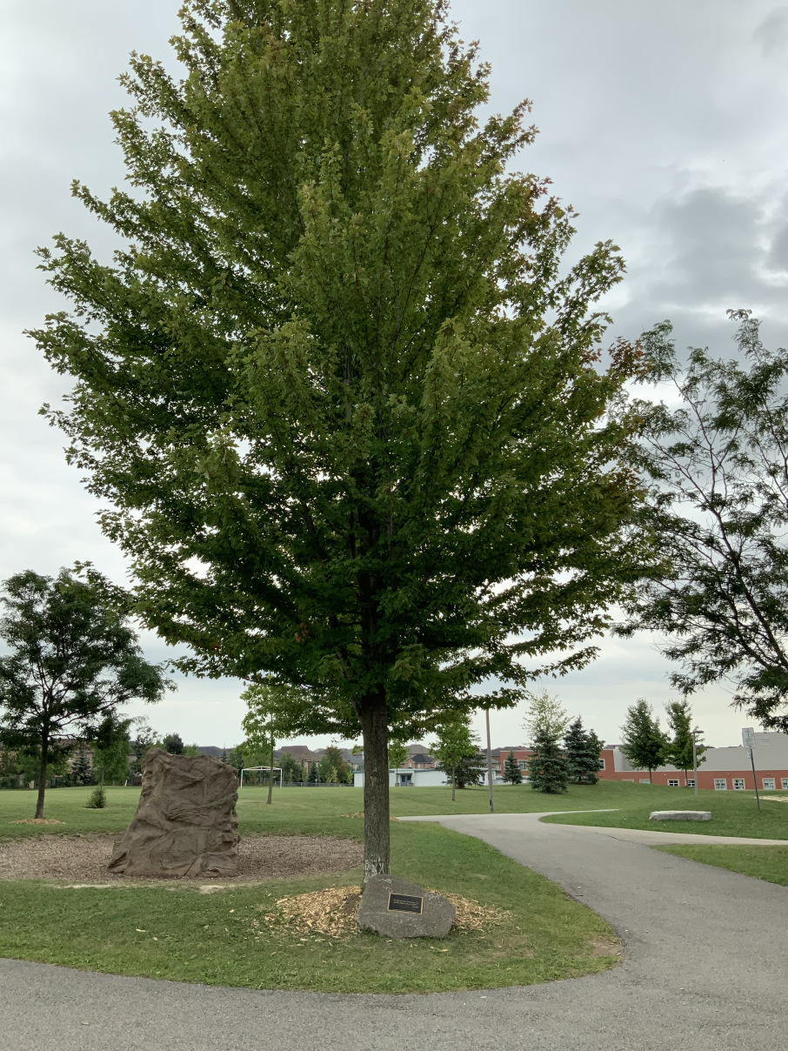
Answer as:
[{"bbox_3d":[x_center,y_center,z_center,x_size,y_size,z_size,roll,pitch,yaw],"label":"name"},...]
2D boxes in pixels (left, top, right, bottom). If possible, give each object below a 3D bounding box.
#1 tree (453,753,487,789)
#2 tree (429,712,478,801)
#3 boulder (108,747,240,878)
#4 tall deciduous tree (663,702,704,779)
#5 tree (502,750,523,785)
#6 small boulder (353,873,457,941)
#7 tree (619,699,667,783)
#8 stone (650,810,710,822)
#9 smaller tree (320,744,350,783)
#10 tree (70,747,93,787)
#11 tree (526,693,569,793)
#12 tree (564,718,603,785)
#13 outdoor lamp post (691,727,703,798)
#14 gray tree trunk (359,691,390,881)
[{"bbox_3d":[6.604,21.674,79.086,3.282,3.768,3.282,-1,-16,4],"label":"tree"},{"bbox_3d":[3.124,11.836,45.496,2.517,4.569,2.517,-1,-16,4],"label":"tree"},{"bbox_3d":[-3.459,4.446,13.864,2.041,1.861,1.450,1,-16,-3],"label":"boulder"},{"bbox_3d":[26.253,19.629,79.663,3.778,7.570,3.778,-5,-16,17],"label":"tall deciduous tree"},{"bbox_3d":[9.883,20.192,73.270,1.593,2.862,1.593,-2,-16,7],"label":"tree"},{"bbox_3d":[0.105,3.772,8.826,0.960,0.550,0.580,0,-16,0],"label":"small boulder"},{"bbox_3d":[18.434,15.919,65.127,3.475,6.192,3.475,-4,-16,15],"label":"tree"},{"bbox_3d":[8.975,9.097,27.564,1.920,0.420,0.720,0,-16,0],"label":"stone"},{"bbox_3d":[-8.365,34.247,125.414,4.213,5.738,4.213,1,-16,-4],"label":"smaller tree"},{"bbox_3d":[-46.247,35.744,130.185,3.345,5.830,3.345,5,-17,-18],"label":"tree"},{"bbox_3d":[11.122,15.754,64.132,3.295,7.264,3.295,-3,-16,9],"label":"tree"},{"bbox_3d":[15.203,18.112,70.740,3.076,5.283,3.076,-3,-16,11],"label":"tree"},{"bbox_3d":[18.997,14.926,55.014,0.723,4.249,0.350,0,-16,0],"label":"outdoor lamp post"},{"bbox_3d":[-0.256,3.403,11.508,0.360,2.441,0.360,0,-16,-1],"label":"gray tree trunk"}]

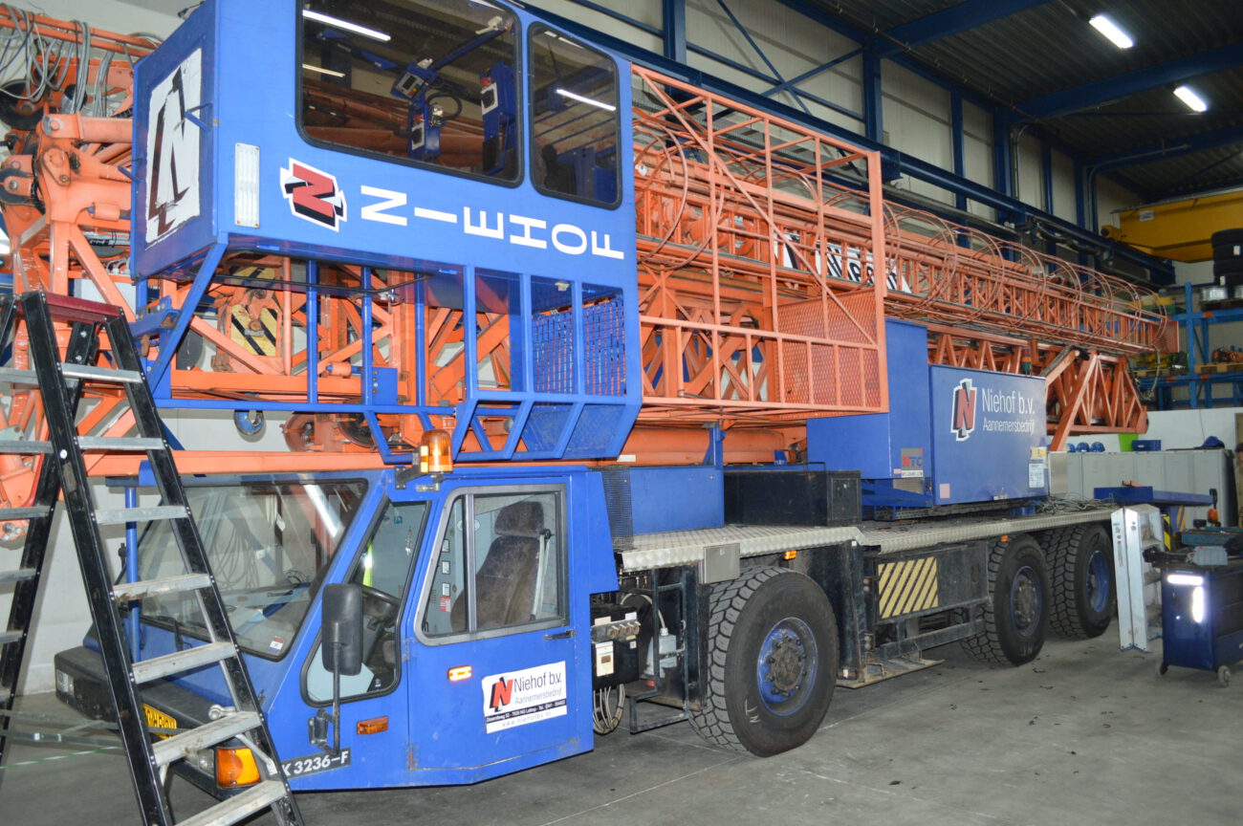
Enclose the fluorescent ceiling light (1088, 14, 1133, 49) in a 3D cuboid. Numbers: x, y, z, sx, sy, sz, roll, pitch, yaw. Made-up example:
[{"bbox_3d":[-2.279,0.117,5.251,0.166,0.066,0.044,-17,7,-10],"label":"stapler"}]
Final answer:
[{"bbox_3d":[8.540,-6.600,16.200,1.530,0.110,0.180,2,-5,-43],"label":"fluorescent ceiling light"}]

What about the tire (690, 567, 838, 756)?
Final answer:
[{"bbox_3d":[0.889,1.566,5.966,1.140,1.120,0.420,2,-5,-43],"label":"tire"}]

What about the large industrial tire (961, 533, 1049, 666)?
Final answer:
[{"bbox_3d":[3.385,1.641,8.279,1.140,1.120,0.420,2,-5,-43],"label":"large industrial tire"}]

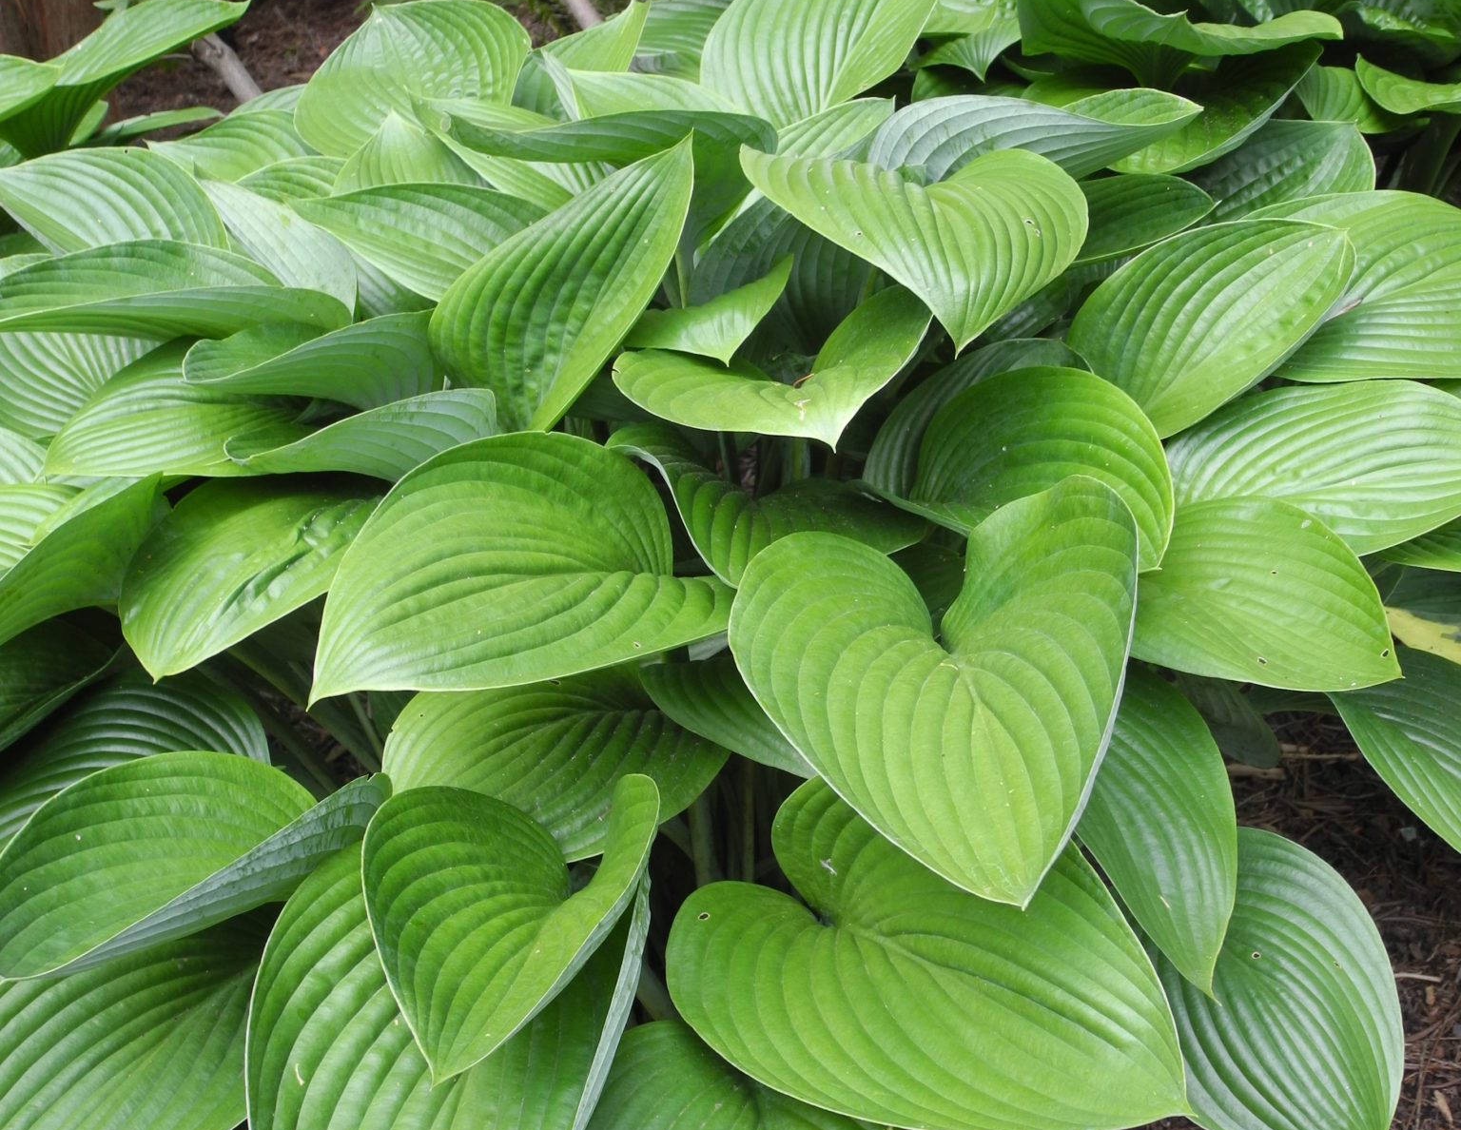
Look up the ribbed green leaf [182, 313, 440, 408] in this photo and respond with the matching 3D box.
[{"bbox_3d":[-0.316,-0.153,1.197,0.204,0.075,0.138,0,20,0],"label":"ribbed green leaf"}]

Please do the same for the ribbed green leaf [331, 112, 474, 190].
[{"bbox_3d":[-0.289,-0.352,1.397,0.145,0.050,0.212,-12,44,-11],"label":"ribbed green leaf"}]

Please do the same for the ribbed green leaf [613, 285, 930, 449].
[{"bbox_3d":[0.040,-0.140,1.112,0.230,0.070,0.198,-16,36,-6],"label":"ribbed green leaf"}]

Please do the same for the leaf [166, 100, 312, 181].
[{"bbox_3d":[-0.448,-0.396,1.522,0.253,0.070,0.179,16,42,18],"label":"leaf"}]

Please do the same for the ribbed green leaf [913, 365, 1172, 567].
[{"bbox_3d":[0.219,-0.054,1.030,0.176,0.060,0.200,22,57,31],"label":"ribbed green leaf"}]

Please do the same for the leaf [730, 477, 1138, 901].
[{"bbox_3d":[0.131,0.078,0.937,0.243,0.090,0.252,-8,60,1],"label":"leaf"}]

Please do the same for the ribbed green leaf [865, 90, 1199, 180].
[{"bbox_3d":[0.250,-0.352,1.294,0.279,0.075,0.151,-8,31,0],"label":"ribbed green leaf"}]

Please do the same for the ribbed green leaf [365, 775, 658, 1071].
[{"bbox_3d":[-0.136,0.200,0.885,0.152,0.080,0.178,9,53,12],"label":"ribbed green leaf"}]

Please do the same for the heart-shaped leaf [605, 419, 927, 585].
[{"bbox_3d":[0.021,-0.027,1.048,0.213,0.080,0.188,7,37,-1],"label":"heart-shaped leaf"}]

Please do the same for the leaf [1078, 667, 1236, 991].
[{"bbox_3d":[0.246,0.136,0.905,0.147,0.050,0.219,7,56,-34],"label":"leaf"}]

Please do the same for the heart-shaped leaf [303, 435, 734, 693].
[{"bbox_3d":[-0.142,0.004,0.974,0.268,0.070,0.186,-20,53,-22],"label":"heart-shaped leaf"}]

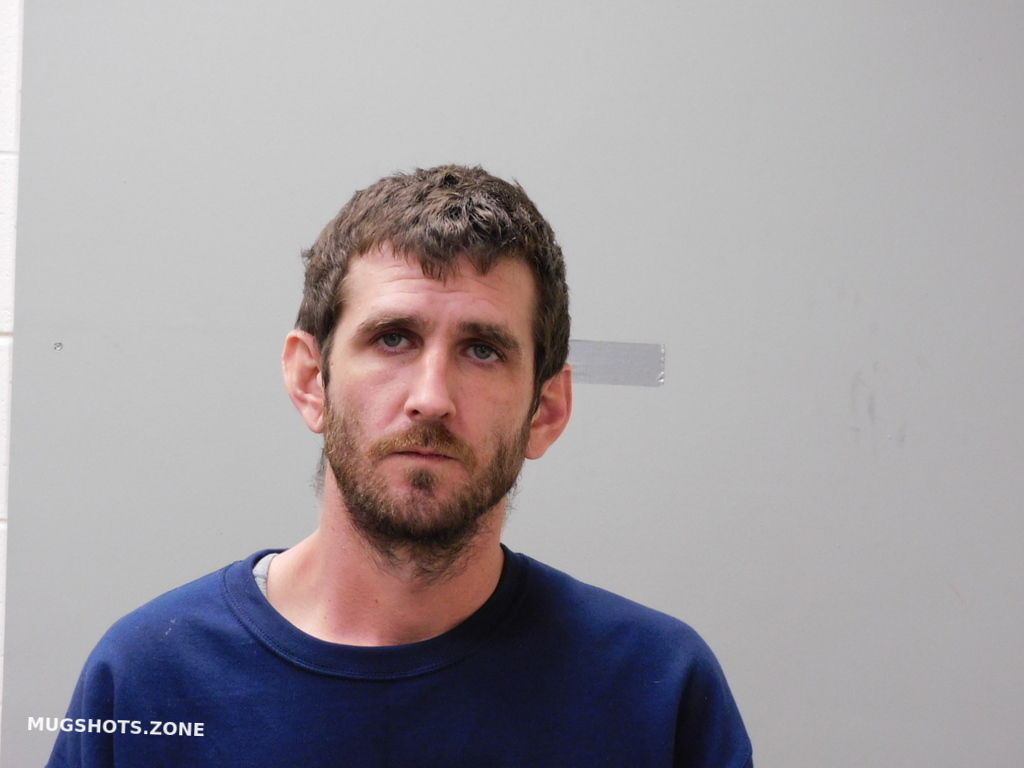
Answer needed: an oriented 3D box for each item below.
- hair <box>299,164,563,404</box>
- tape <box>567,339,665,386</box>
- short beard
[{"bbox_3d":[-0.053,-0.061,2.165,0.187,0.185,0.205,8,-8,-2],"label":"hair"},{"bbox_3d":[0.090,-0.024,3.460,0.160,0.048,0.002,3,0,0],"label":"tape"},{"bbox_3d":[-0.057,0.074,2.090,0.140,0.115,0.105,8,-8,-2],"label":"short beard"}]

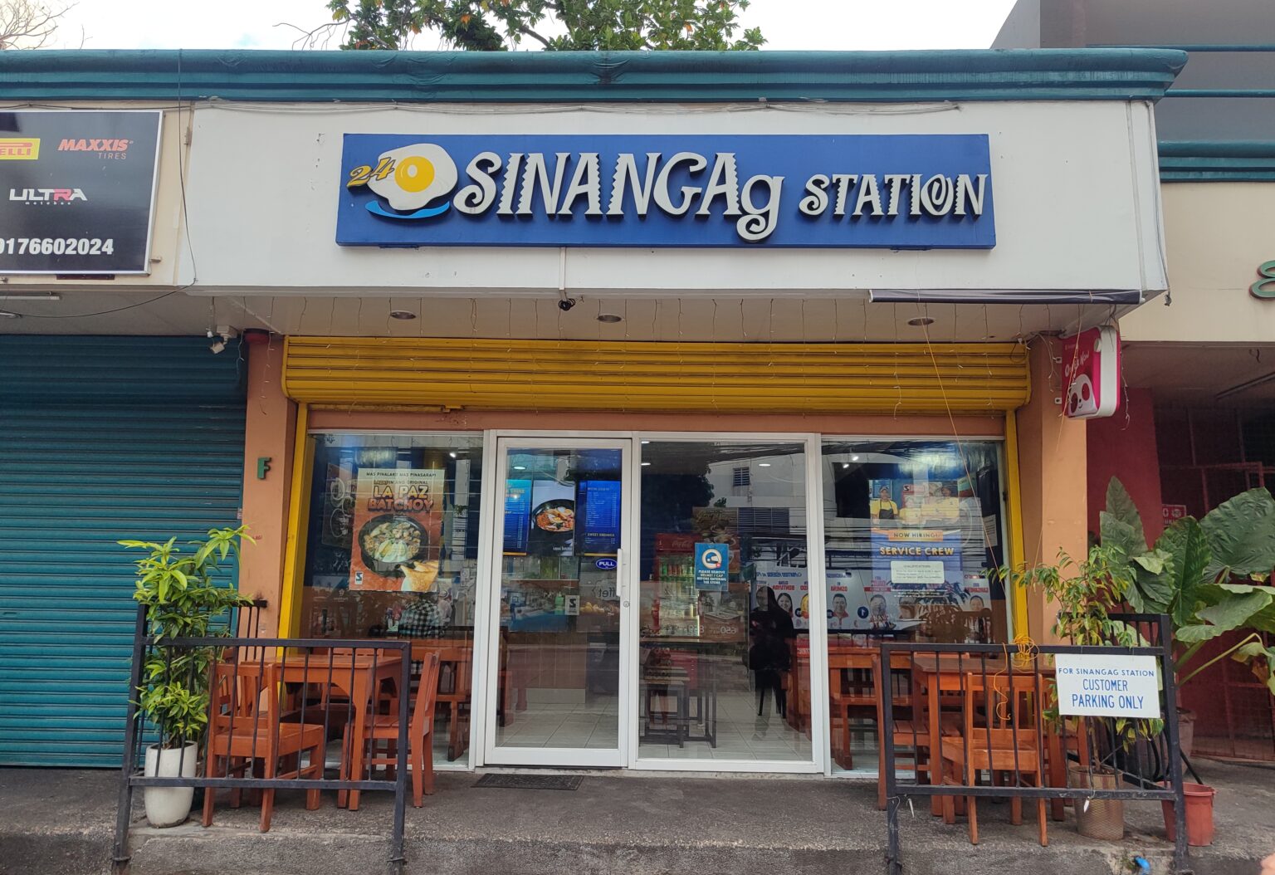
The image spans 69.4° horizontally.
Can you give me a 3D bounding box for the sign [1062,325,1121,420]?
[{"bbox_3d":[2.708,-0.374,5.509,0.120,0.530,0.500,1,-2,1],"label":"sign"}]

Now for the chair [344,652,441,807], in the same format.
[{"bbox_3d":[-1.349,1.602,5.148,0.492,0.811,0.381,1,-10,1],"label":"chair"}]

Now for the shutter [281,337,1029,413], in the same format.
[{"bbox_3d":[0.113,-0.406,6.064,4.807,0.409,0.323,1,-10,1],"label":"shutter"}]

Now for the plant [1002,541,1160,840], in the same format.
[{"bbox_3d":[2.262,1.254,4.687,0.755,1.445,0.647,1,-10,1],"label":"plant"}]

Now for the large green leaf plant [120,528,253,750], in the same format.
[{"bbox_3d":[-2.351,1.019,4.705,0.656,1.115,0.561,1,-10,1],"label":"large green leaf plant"}]

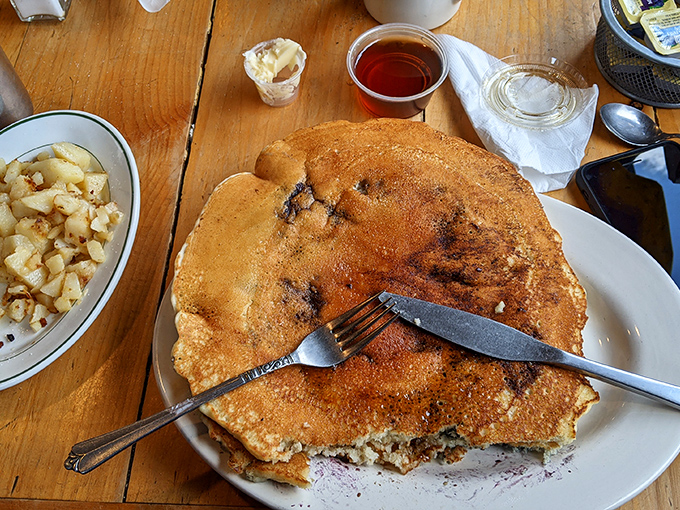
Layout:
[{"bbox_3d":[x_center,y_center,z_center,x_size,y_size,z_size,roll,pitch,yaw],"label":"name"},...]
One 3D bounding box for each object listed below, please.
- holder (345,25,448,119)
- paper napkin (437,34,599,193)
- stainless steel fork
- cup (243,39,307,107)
[{"bbox_3d":[0.043,-0.133,0.398,0.074,0.032,0.074,-1,66,1],"label":"holder"},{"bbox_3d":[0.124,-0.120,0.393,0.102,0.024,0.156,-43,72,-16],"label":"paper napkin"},{"bbox_3d":[-0.058,0.070,0.292,0.193,0.020,0.026,-26,68,-6],"label":"stainless steel fork"},{"bbox_3d":[-0.047,-0.136,0.403,0.046,0.030,0.046,-1,66,1],"label":"cup"}]

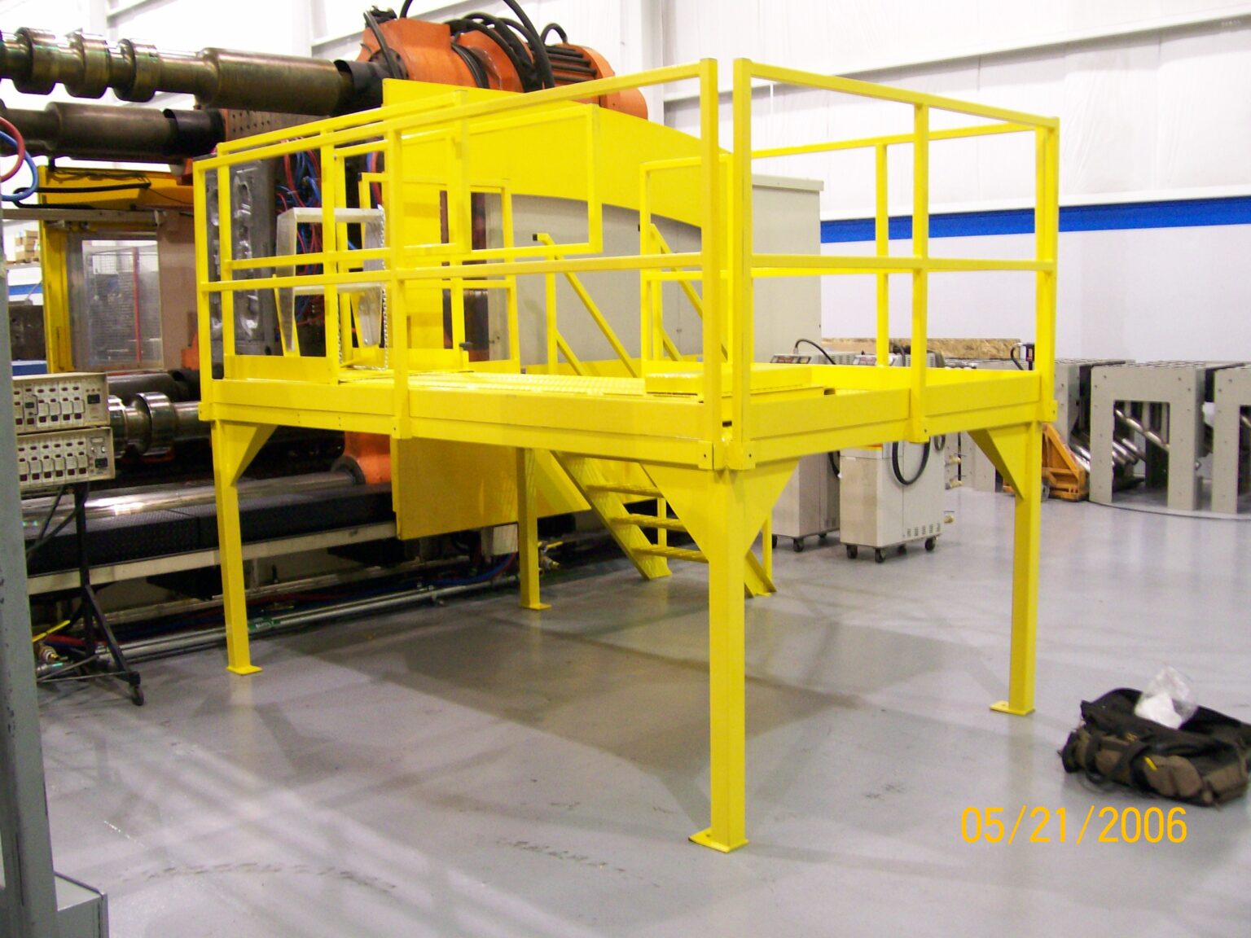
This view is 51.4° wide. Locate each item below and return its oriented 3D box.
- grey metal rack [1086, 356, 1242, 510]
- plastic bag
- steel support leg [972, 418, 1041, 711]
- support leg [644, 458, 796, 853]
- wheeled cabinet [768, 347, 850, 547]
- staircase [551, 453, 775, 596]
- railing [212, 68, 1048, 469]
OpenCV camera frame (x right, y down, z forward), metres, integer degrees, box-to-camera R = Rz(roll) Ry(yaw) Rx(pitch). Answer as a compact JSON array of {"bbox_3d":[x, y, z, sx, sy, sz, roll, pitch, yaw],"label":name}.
[{"bbox_3d":[4.324,-0.288,10.461,0.860,1.100,0.880,-8,10,-44],"label":"grey metal rack"},{"bbox_3d":[1.833,0.764,4.412,0.160,0.205,0.180,-8,10,-44],"label":"plastic bag"},{"bbox_3d":[1.382,0.396,5.142,0.430,1.165,0.350,-8,10,-44],"label":"steel support leg"},{"bbox_3d":[0.296,0.544,4.082,0.360,1.165,0.360,-8,10,-44],"label":"support leg"},{"bbox_3d":[1.312,-0.143,8.959,0.720,1.320,0.300,-8,10,-44],"label":"wheeled cabinet"},{"bbox_3d":[0.220,0.105,7.359,1.030,1.250,0.860,-8,10,-44],"label":"staircase"},{"bbox_3d":[-0.131,-0.787,5.464,1.960,1.190,3.150,-8,10,-44],"label":"railing"}]

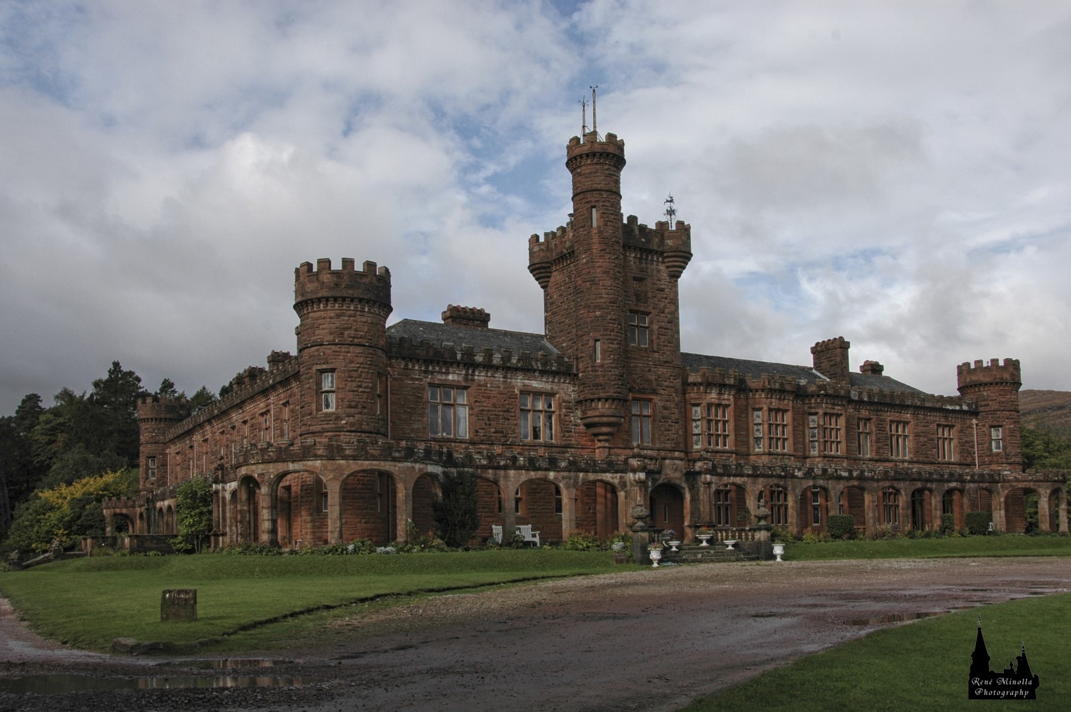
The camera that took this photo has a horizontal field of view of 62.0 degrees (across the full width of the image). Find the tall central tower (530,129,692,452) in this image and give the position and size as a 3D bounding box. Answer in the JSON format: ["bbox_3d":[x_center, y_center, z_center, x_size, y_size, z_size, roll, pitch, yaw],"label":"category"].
[{"bbox_3d":[3.959,-3.034,49.613,7.300,17.106,7.100,5,-11,-34],"label":"tall central tower"}]

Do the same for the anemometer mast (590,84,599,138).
[{"bbox_3d":[3.198,-13.173,48.227,0.450,3.075,0.400,5,-11,-34],"label":"anemometer mast"}]

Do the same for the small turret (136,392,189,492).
[{"bbox_3d":[-29.562,6.930,70.652,4.000,7.542,4.000,5,-11,-34],"label":"small turret"}]

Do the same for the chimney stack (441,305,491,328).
[{"bbox_3d":[-3.679,-2.002,46.972,2.400,1.316,0.900,5,-11,-34],"label":"chimney stack"}]

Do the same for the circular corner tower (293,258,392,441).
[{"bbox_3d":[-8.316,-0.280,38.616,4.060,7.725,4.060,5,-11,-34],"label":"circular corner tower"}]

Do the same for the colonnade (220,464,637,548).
[{"bbox_3d":[-4.431,6.590,38.995,16.600,3.211,6.800,5,-11,-34],"label":"colonnade"}]

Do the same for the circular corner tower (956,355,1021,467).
[{"bbox_3d":[32.354,4.199,63.477,4.050,7.594,4.050,5,-11,-34],"label":"circular corner tower"}]

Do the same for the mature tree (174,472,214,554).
[{"bbox_3d":[-15.127,6.986,39.464,1.800,3.432,1.700,5,-11,-34],"label":"mature tree"}]

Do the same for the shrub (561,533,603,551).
[{"bbox_3d":[1.979,7.933,38.003,1.800,0.733,1.000,5,-11,-34],"label":"shrub"}]

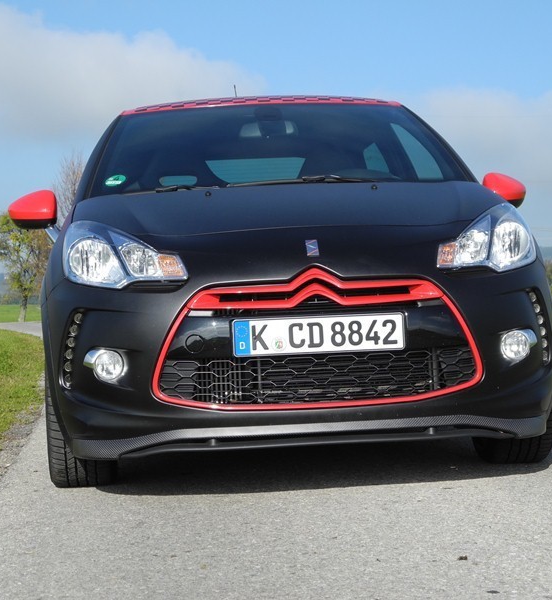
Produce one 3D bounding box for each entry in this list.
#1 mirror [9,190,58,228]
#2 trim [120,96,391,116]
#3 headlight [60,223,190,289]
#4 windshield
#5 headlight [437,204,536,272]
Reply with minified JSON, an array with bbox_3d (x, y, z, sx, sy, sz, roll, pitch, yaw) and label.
[{"bbox_3d":[-0.924,-0.346,6.720,0.190,0.145,0.150,-2,-1,-5],"label":"mirror"},{"bbox_3d":[-0.056,-0.790,7.027,1.130,0.067,0.330,-2,-1,-5],"label":"trim"},{"bbox_3d":[-0.498,-0.146,5.642,0.405,0.250,0.540,-2,-1,-5],"label":"headlight"},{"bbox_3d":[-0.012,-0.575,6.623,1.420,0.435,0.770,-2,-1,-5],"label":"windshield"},{"bbox_3d":[0.672,-0.197,5.744,0.405,0.250,0.540,-2,-1,-5],"label":"headlight"}]

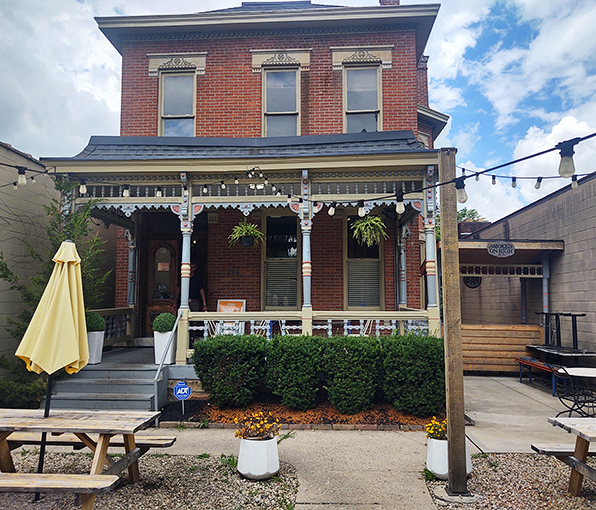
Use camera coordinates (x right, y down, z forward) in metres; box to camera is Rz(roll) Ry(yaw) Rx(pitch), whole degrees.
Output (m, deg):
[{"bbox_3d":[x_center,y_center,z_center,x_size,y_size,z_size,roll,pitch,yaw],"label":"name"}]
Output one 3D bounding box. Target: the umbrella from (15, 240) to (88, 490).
[{"bbox_3d":[-2.185,1.010,4.741,0.640,2.310,0.600,5,-5,4],"label":"umbrella"}]

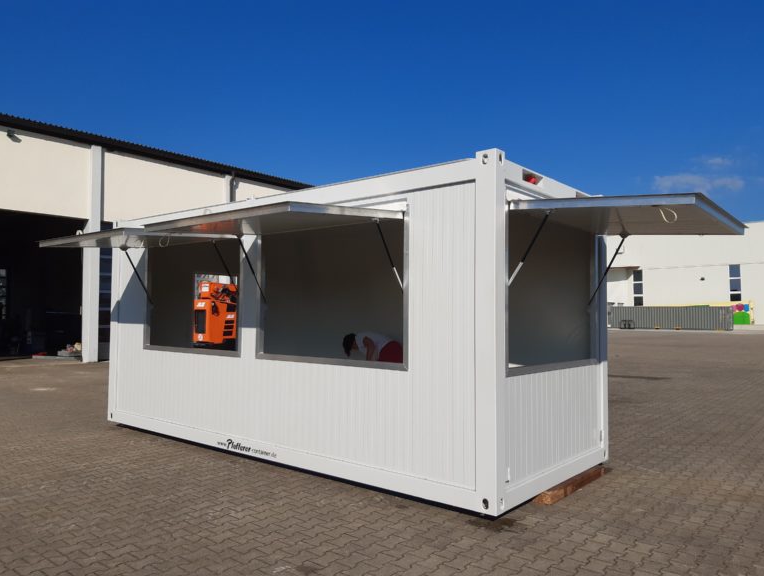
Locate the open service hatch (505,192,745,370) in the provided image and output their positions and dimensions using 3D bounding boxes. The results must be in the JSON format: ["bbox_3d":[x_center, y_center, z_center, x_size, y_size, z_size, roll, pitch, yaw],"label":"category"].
[{"bbox_3d":[2.104,0.045,4.814,1.380,1.390,2.120,-2,-4,40],"label":"open service hatch"}]

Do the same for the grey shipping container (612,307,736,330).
[{"bbox_3d":[32.450,3.403,65.174,12.192,2.591,2.438,-2,-4,34],"label":"grey shipping container"}]

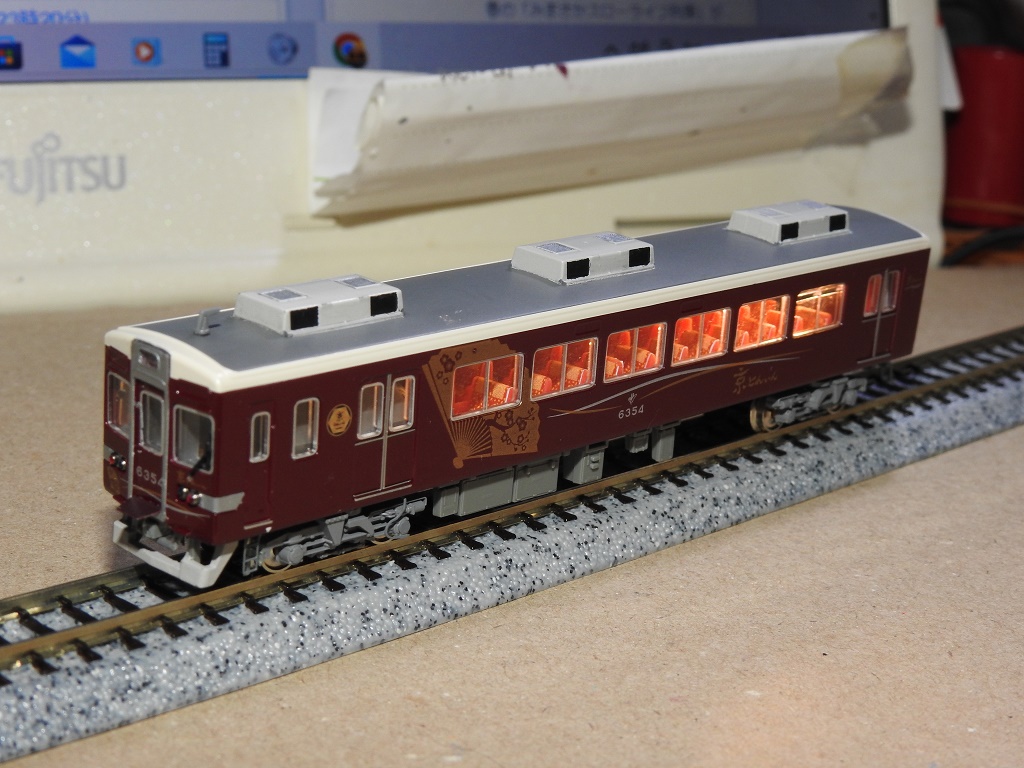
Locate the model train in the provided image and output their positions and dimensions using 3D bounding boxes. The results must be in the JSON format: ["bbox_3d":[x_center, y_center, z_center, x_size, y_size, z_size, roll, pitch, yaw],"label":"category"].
[{"bbox_3d":[0.007,-0.003,0.251,0.019,0.029,0.125,19,23,42],"label":"model train"}]

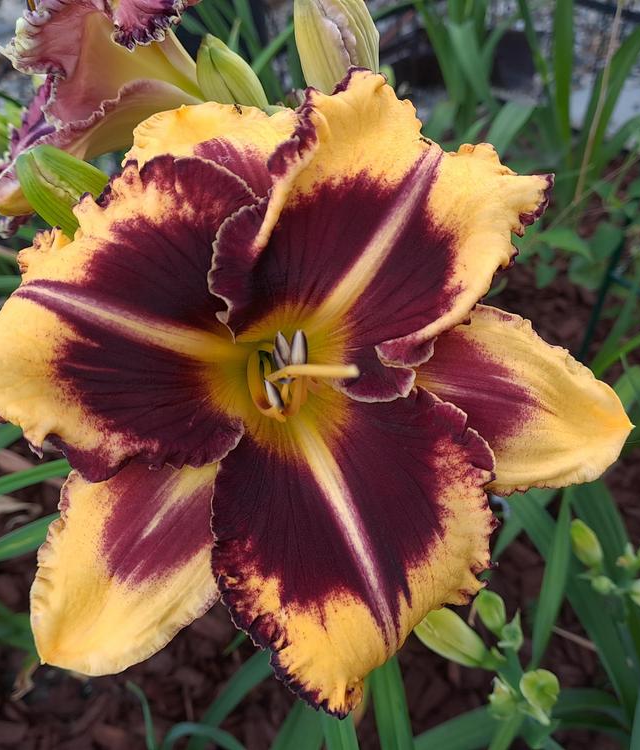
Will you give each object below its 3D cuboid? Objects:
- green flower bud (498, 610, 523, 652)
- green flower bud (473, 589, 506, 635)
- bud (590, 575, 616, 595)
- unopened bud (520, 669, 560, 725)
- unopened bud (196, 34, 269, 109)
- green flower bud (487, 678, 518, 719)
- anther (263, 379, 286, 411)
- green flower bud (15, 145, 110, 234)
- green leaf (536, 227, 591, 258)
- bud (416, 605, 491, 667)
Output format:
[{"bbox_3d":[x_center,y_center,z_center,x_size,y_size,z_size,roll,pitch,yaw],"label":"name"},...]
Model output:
[{"bbox_3d":[0.099,0.133,0.375,0.011,0.021,0.011,8,24,-4],"label":"green flower bud"},{"bbox_3d":[0.085,0.118,0.360,0.014,0.026,0.014,-23,5,5],"label":"green flower bud"},{"bbox_3d":[0.165,0.122,0.420,0.015,0.009,0.009,27,33,-27],"label":"bud"},{"bbox_3d":[0.112,0.165,0.370,0.020,0.025,0.018,0,30,0],"label":"unopened bud"},{"bbox_3d":[-0.030,-0.105,0.250,0.017,0.038,0.017,-44,41,12],"label":"unopened bud"},{"bbox_3d":[0.095,0.167,0.375,0.015,0.020,0.014,-5,29,3],"label":"green flower bud"},{"bbox_3d":[-0.013,0.005,0.203,0.003,0.010,0.003,-30,12,6],"label":"anther"},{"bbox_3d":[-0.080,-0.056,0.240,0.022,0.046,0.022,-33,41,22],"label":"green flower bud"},{"bbox_3d":[0.322,-0.173,0.950,0.065,0.020,0.045,15,44,15],"label":"green leaf"},{"bbox_3d":[0.066,0.131,0.360,0.048,0.021,0.021,34,79,-1],"label":"bud"}]

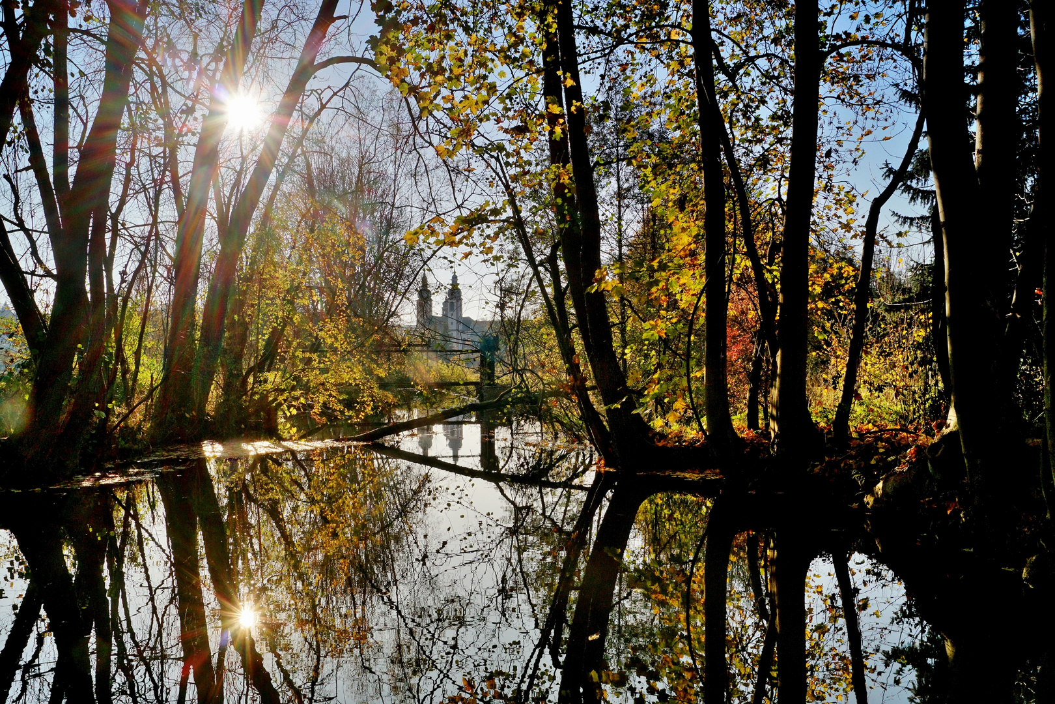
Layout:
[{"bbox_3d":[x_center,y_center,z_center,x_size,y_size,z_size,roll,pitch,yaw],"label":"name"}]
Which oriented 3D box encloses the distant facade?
[{"bbox_3d":[-41.762,-18.814,470.000,27.000,51.892,49.038,-1,-1,25],"label":"distant facade"}]

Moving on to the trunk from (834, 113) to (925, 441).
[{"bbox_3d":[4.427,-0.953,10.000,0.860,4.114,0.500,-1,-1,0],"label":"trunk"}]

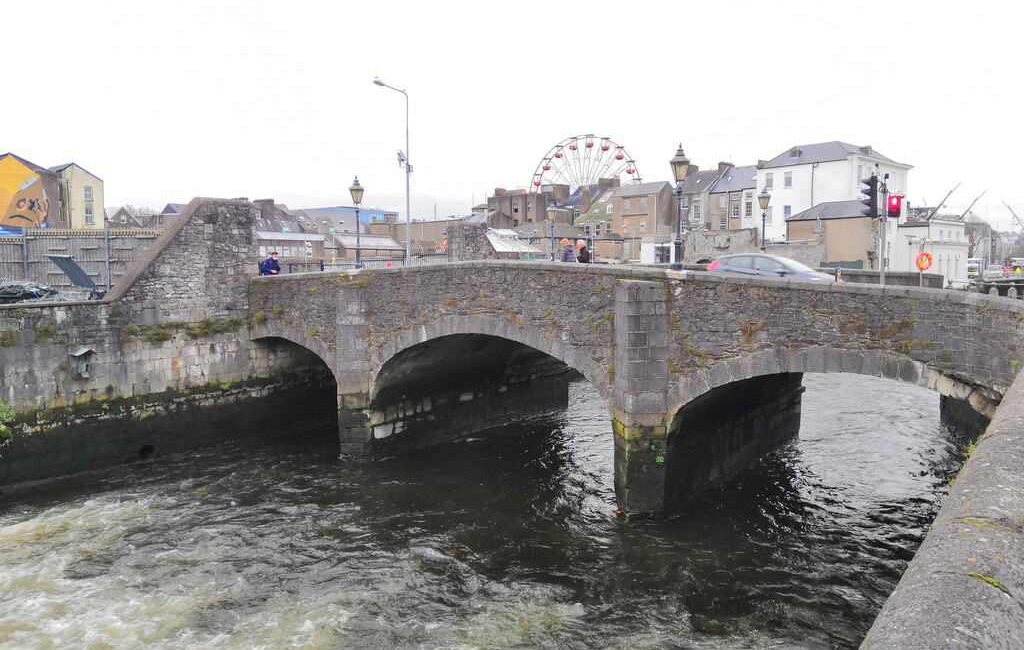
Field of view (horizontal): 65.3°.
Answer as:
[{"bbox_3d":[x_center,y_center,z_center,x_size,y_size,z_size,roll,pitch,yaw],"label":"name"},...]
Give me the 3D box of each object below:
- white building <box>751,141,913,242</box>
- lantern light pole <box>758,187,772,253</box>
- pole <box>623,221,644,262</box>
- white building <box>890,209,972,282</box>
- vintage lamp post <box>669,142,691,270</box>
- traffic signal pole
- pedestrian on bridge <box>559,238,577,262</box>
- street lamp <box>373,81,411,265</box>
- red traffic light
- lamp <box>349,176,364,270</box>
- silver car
[{"bbox_3d":[32.464,-11.337,81.047,11.800,13.560,10.300,-4,6,-38],"label":"white building"},{"bbox_3d":[9.456,-3.679,29.910,0.420,2.950,0.420,-1,5,-15],"label":"lantern light pole"},{"bbox_3d":[9.710,-5.638,63.754,2.000,4.740,0.350,3,6,37],"label":"pole"},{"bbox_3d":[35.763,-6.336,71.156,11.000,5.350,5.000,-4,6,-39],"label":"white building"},{"bbox_3d":[3.889,-2.724,18.542,0.420,2.960,0.420,-1,5,-15],"label":"vintage lamp post"},{"bbox_3d":[10.167,-2.186,21.896,0.200,3.890,0.200,3,6,37],"label":"traffic signal pole"},{"bbox_3d":[1.527,-1.565,22.246,0.400,1.680,0.500,3,6,37],"label":"pedestrian on bridge"},{"bbox_3d":[-5.524,-6.357,37.320,0.500,9.460,2.380,3,6,37],"label":"street lamp"},{"bbox_3d":[10.412,-3.221,21.713,0.360,0.620,0.320,2,5,21],"label":"red traffic light"},{"bbox_3d":[-4.879,-3.234,25.255,0.420,2.950,0.420,-1,5,-15],"label":"lamp"},{"bbox_3d":[8.750,-1.628,26.655,4.000,1.480,1.750,3,6,37],"label":"silver car"}]

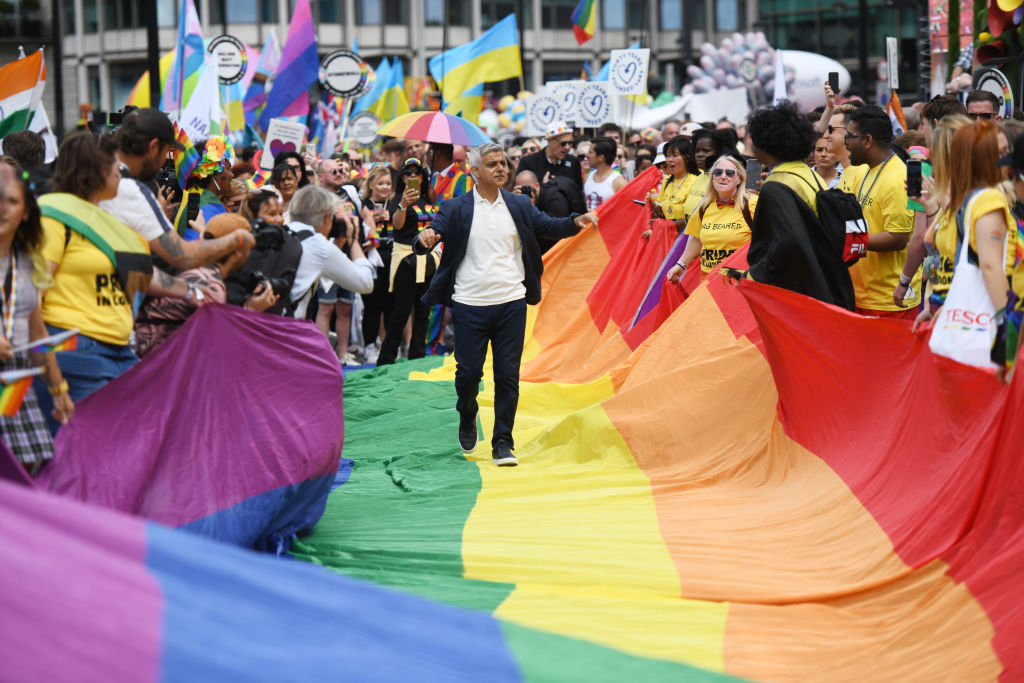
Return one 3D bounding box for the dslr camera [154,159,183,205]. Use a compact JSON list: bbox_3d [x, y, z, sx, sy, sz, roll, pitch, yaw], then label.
[{"bbox_3d":[-1.467,-0.679,16.400,0.170,0.170,0.150,-1,3,-15],"label":"dslr camera"}]

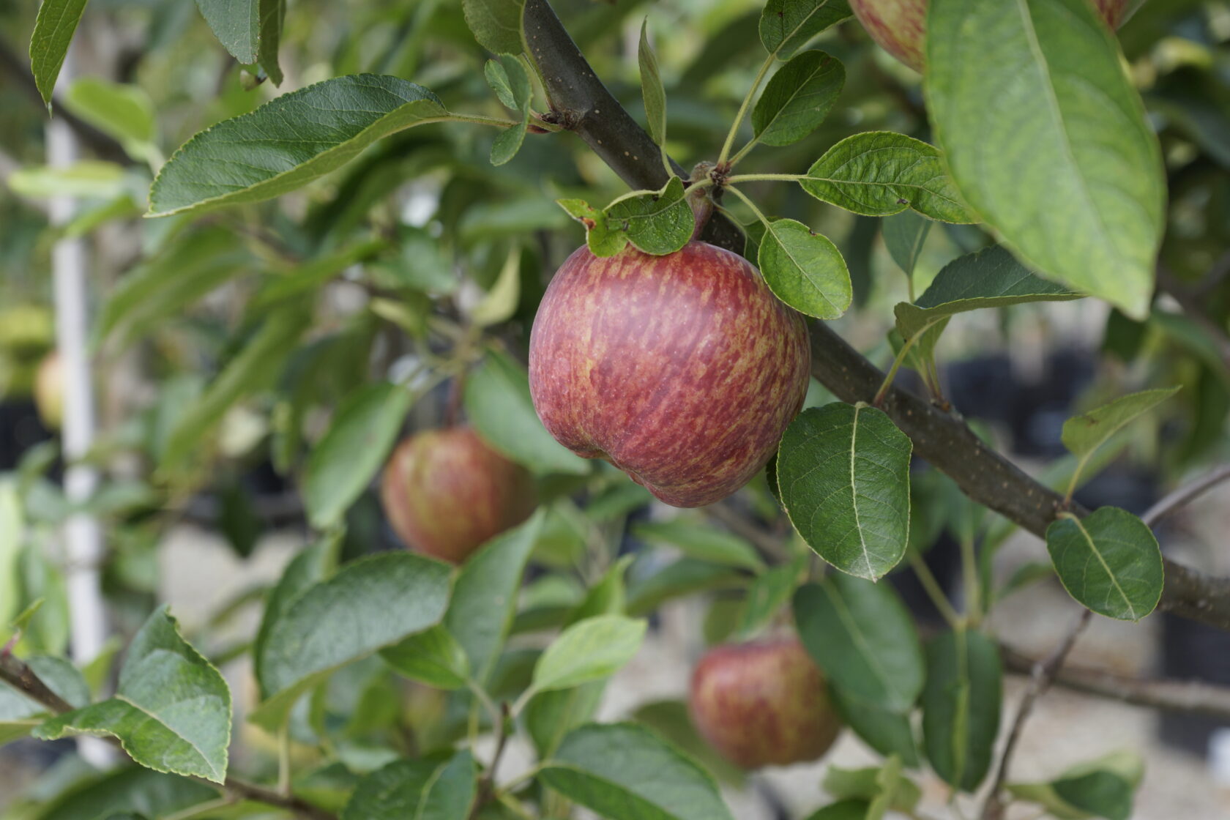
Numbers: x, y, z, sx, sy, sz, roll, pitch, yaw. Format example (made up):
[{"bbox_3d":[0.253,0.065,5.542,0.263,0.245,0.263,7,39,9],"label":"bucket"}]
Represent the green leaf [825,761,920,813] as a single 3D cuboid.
[{"bbox_3d":[0.115,0.170,0.920,0.044,0.015,0.027,3,41,-7],"label":"green leaf"}]

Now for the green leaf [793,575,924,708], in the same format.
[{"bbox_3d":[0.094,0.090,0.790,0.041,0.063,0.015,-31,-16,-3],"label":"green leaf"}]

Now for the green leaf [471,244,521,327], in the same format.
[{"bbox_3d":[-0.058,-0.062,1.035,0.018,0.045,0.011,7,-26,45],"label":"green leaf"}]

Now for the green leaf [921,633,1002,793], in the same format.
[{"bbox_3d":[0.131,0.113,0.775,0.031,0.062,0.015,-2,-6,0],"label":"green leaf"}]

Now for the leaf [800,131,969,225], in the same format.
[{"bbox_3d":[0.077,-0.063,0.567,0.053,0.026,0.013,13,-30,0],"label":"leaf"}]

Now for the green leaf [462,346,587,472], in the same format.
[{"bbox_3d":[-0.038,0.001,0.910,0.037,0.070,0.016,-40,-13,-8],"label":"green leaf"}]

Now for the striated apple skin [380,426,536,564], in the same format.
[{"bbox_3d":[-0.073,0.040,0.965,0.073,0.066,0.073,-1,9,0],"label":"striated apple skin"}]

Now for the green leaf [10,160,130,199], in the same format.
[{"bbox_3d":[-0.288,-0.122,1.080,0.064,0.015,0.030,0,37,0],"label":"green leaf"}]

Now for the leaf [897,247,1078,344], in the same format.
[{"bbox_3d":[0.108,-0.033,0.590,0.056,0.015,0.026,-12,41,-10],"label":"leaf"}]

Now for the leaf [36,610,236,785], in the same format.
[{"bbox_3d":[-0.148,0.087,0.635,0.054,0.026,0.050,28,56,26],"label":"leaf"}]

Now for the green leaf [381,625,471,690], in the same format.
[{"bbox_3d":[-0.065,0.082,0.690,0.040,0.025,0.012,25,-21,6],"label":"green leaf"}]

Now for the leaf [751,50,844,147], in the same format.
[{"bbox_3d":[0.051,-0.087,0.575,0.034,0.019,0.006,-44,0,-16],"label":"leaf"}]

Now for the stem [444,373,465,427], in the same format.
[{"bbox_3d":[-0.081,-0.005,1.030,0.004,0.029,0.004,15,0,0],"label":"stem"}]

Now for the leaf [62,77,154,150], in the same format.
[{"bbox_3d":[-0.267,-0.156,1.080,0.056,0.034,0.015,37,-18,6],"label":"leaf"}]

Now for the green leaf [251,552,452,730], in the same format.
[{"bbox_3d":[-0.098,0.081,0.755,0.086,0.017,0.043,-35,43,-13],"label":"green leaf"}]

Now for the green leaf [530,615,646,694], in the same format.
[{"bbox_3d":[-0.010,0.091,0.765,0.050,0.009,0.025,-32,45,0],"label":"green leaf"}]

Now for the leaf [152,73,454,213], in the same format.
[{"bbox_3d":[-0.087,-0.072,0.565,0.086,0.014,0.034,-19,37,-3],"label":"leaf"}]

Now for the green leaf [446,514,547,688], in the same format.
[{"bbox_3d":[-0.045,0.069,0.755,0.033,0.069,0.015,21,-11,-8],"label":"green leaf"}]

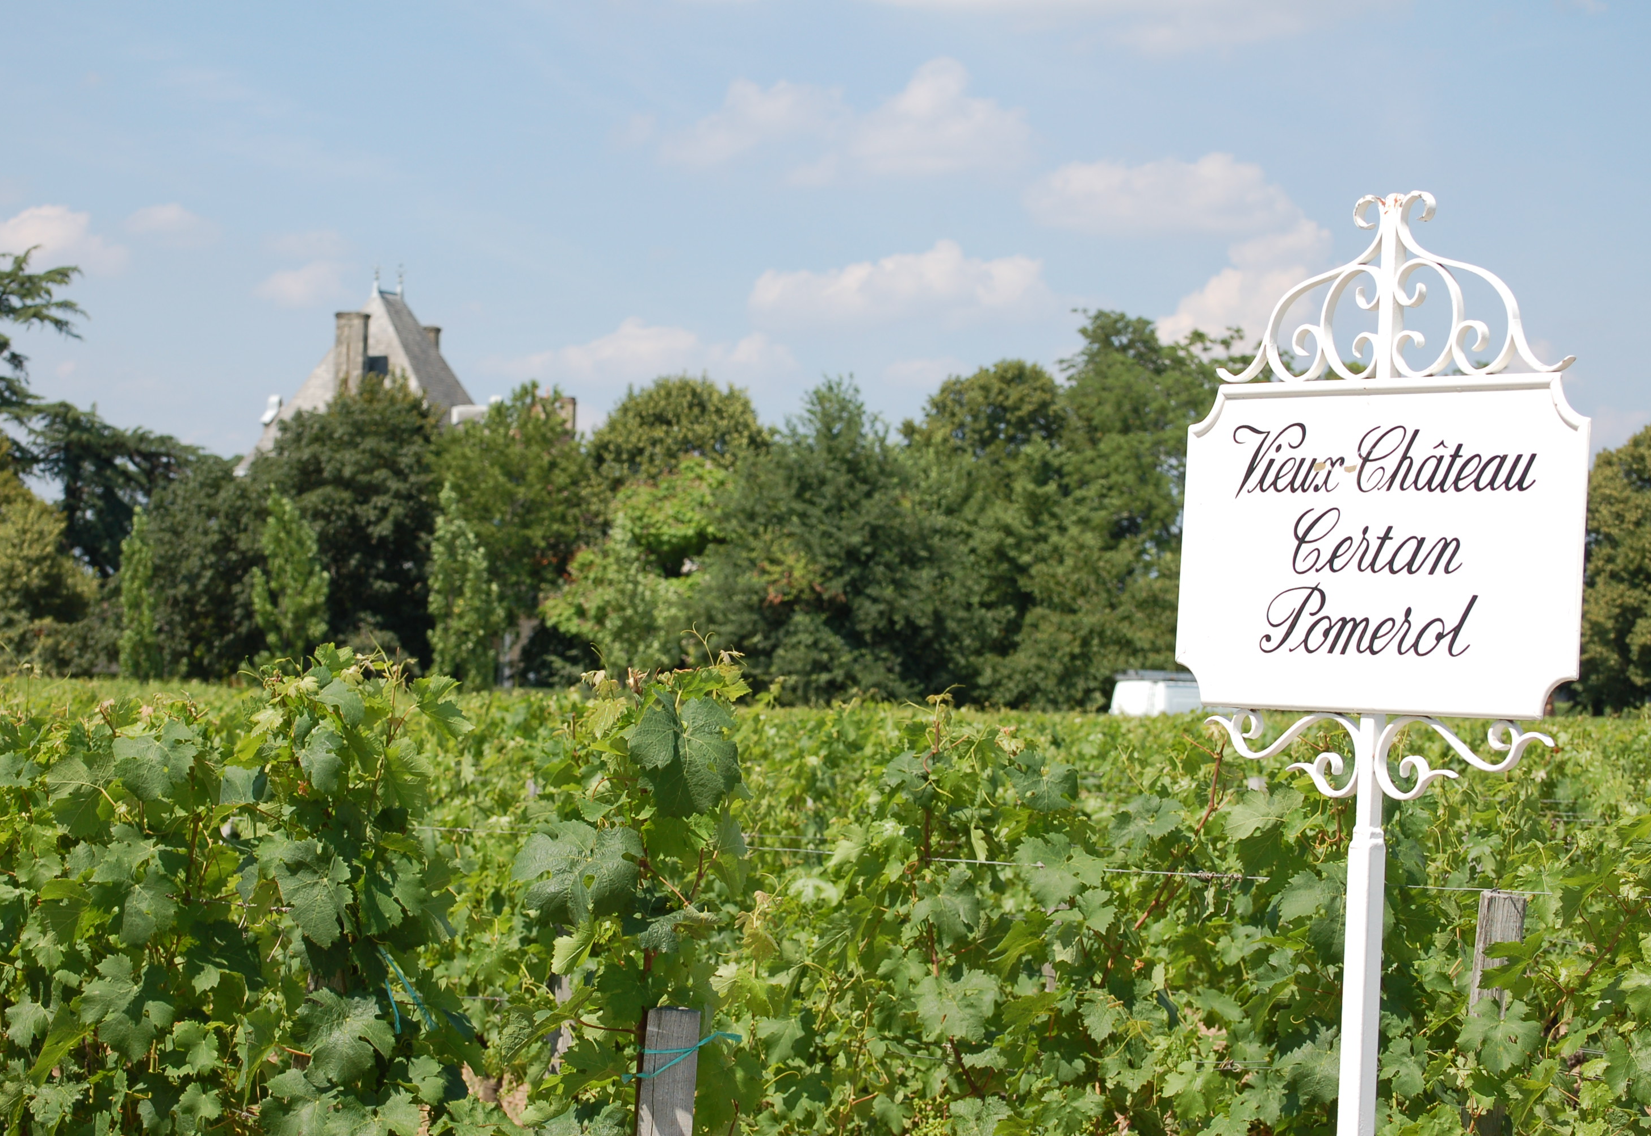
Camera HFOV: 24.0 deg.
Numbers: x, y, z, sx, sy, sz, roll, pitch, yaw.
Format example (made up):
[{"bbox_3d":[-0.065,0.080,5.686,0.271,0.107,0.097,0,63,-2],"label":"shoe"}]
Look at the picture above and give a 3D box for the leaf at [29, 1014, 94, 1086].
[{"bbox_3d":[-1.102,0.692,5.600,0.094,0.108,0.050,2,-2,-11],"label":"leaf"}]

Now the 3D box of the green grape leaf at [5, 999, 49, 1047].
[{"bbox_3d":[-1.170,0.667,5.700,0.068,0.078,0.030,1,-20,10],"label":"green grape leaf"}]

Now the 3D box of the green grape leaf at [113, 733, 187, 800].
[{"bbox_3d":[-0.929,0.276,5.350,0.105,0.097,0.045,2,-22,1],"label":"green grape leaf"}]

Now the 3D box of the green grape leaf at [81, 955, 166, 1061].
[{"bbox_3d":[-1.011,0.634,5.600,0.125,0.155,0.045,1,-20,10],"label":"green grape leaf"}]

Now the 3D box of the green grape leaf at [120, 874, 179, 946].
[{"bbox_3d":[-0.935,0.473,5.380,0.082,0.102,0.045,2,-16,6],"label":"green grape leaf"}]

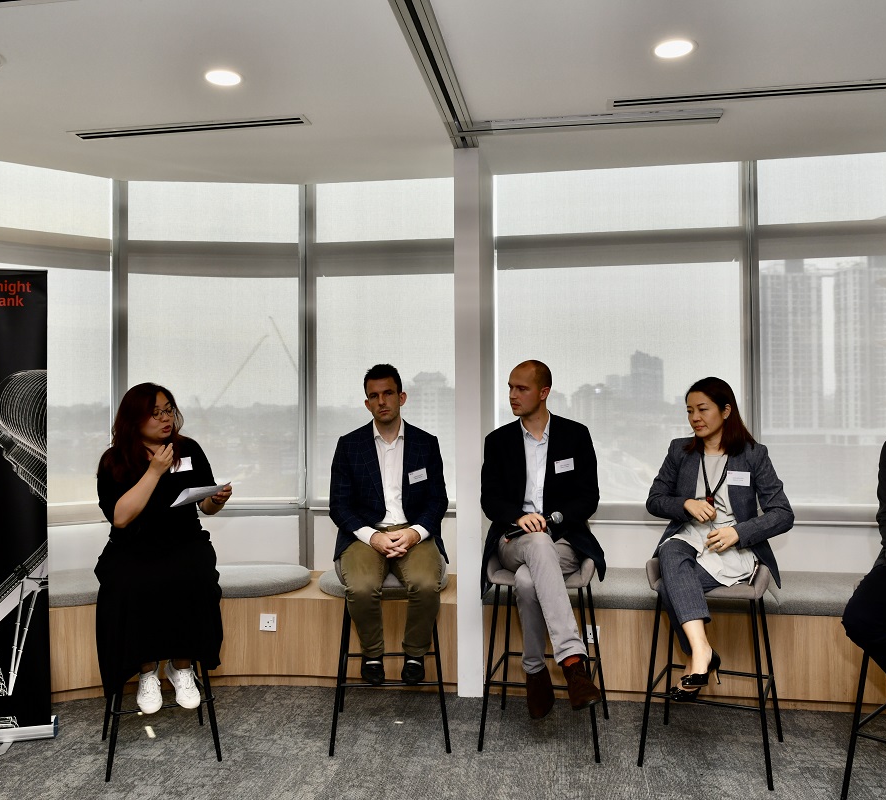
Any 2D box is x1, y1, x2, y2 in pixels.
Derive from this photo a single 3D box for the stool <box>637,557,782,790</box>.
[{"bbox_3d":[1.108,1.024,3.292,0.490,0.860,0.490,-1,-1,27],"label":"stool"}]

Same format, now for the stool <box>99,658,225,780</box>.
[{"bbox_3d":[-1.194,1.056,3.369,0.440,0.840,0.440,0,-1,-25],"label":"stool"}]

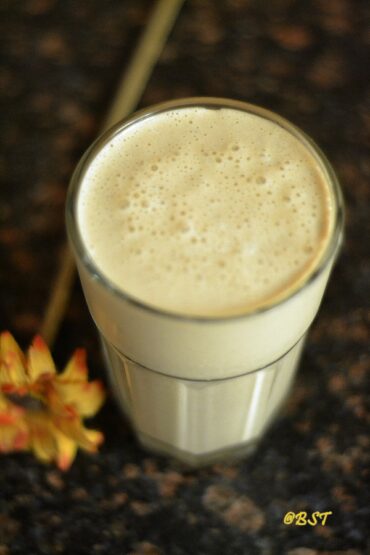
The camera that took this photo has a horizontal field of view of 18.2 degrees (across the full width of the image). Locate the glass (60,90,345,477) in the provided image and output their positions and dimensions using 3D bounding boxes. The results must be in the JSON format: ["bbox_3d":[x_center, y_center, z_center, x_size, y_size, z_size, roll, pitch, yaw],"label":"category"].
[{"bbox_3d":[0.007,0.012,0.413,0.086,0.128,0.086,0,57,0],"label":"glass"}]

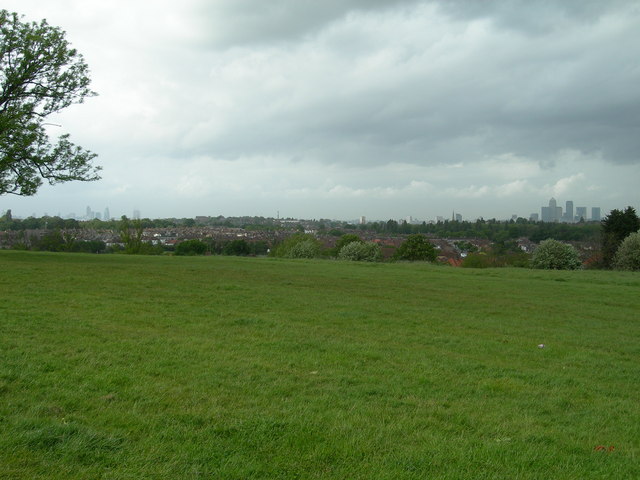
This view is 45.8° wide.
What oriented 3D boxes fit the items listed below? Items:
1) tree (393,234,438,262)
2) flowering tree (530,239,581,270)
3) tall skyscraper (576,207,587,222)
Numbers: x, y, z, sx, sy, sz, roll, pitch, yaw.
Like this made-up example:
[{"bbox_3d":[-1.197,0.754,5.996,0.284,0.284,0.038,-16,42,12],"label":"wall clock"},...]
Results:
[{"bbox_3d":[12.980,1.430,103.000,5.600,4.300,5.400,0,2,0],"label":"tree"},{"bbox_3d":[26.150,1.660,84.000,5.500,3.600,5.200,0,2,0],"label":"flowering tree"},{"bbox_3d":[1999.000,-174.920,5790.000,67.000,151.000,50.000,0,2,8],"label":"tall skyscraper"}]

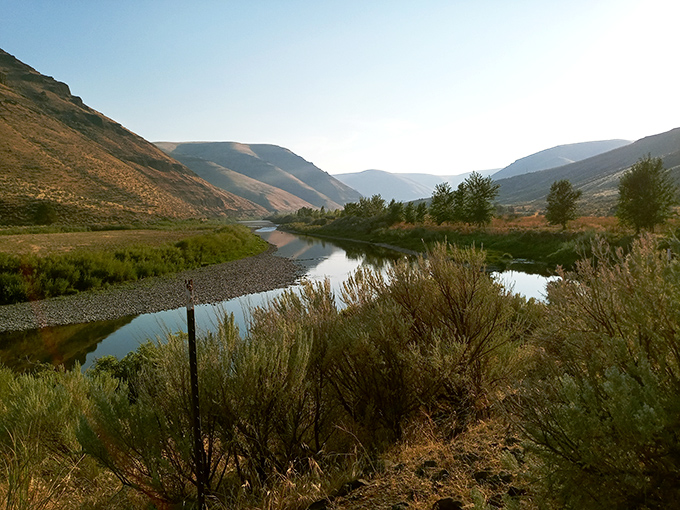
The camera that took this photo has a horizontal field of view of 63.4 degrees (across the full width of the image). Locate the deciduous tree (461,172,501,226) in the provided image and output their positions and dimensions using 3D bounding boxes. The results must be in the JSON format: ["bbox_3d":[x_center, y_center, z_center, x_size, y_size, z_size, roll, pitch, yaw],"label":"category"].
[{"bbox_3d":[18.524,-7.265,72.000,5.000,7.100,4.900,0,5,0],"label":"deciduous tree"}]

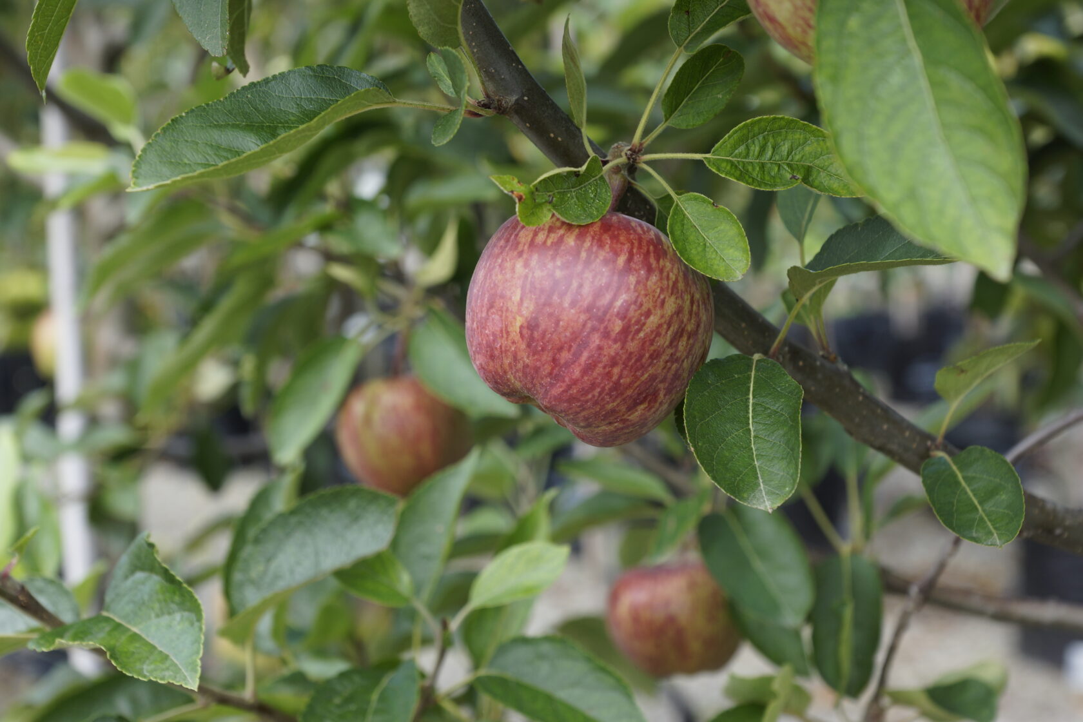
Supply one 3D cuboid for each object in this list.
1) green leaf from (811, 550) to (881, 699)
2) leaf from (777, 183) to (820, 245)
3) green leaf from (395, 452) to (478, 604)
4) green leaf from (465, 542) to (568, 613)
[{"bbox_3d":[0.131,0.113,0.775,0.031,0.062,0.015,-2,-6,0],"label":"green leaf"},{"bbox_3d":[0.090,-0.059,0.645,0.019,0.037,0.010,-6,-9,-16],"label":"leaf"},{"bbox_3d":[-0.045,0.069,0.755,0.033,0.069,0.015,21,-11,-8],"label":"green leaf"},{"bbox_3d":[-0.010,0.091,0.765,0.050,0.009,0.025,-32,45,0],"label":"green leaf"}]

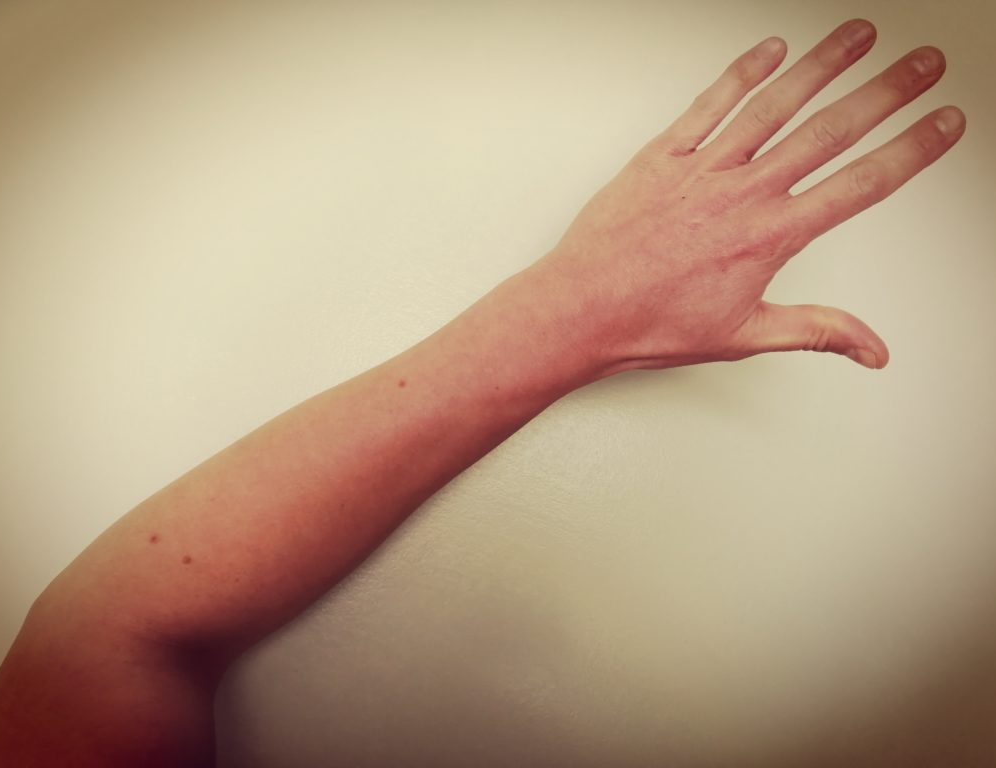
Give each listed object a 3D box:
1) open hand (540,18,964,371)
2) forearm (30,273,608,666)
[{"bbox_3d":[0.131,-0.061,0.337,0.200,0.130,0.045,-37,0,-2],"label":"open hand"},{"bbox_3d":[-0.072,0.048,0.332,0.258,0.077,0.078,-33,0,-3],"label":"forearm"}]

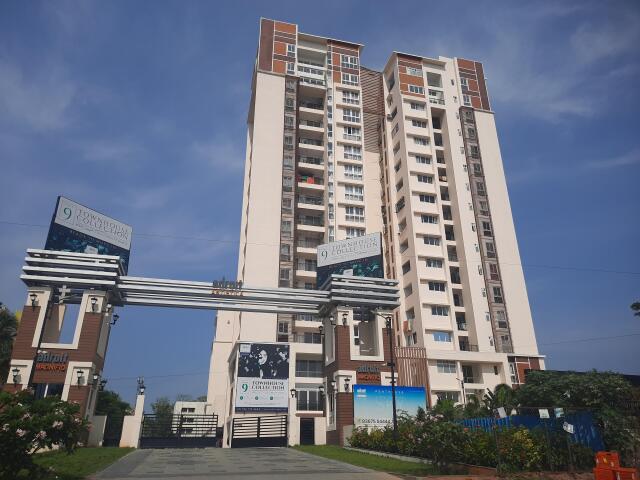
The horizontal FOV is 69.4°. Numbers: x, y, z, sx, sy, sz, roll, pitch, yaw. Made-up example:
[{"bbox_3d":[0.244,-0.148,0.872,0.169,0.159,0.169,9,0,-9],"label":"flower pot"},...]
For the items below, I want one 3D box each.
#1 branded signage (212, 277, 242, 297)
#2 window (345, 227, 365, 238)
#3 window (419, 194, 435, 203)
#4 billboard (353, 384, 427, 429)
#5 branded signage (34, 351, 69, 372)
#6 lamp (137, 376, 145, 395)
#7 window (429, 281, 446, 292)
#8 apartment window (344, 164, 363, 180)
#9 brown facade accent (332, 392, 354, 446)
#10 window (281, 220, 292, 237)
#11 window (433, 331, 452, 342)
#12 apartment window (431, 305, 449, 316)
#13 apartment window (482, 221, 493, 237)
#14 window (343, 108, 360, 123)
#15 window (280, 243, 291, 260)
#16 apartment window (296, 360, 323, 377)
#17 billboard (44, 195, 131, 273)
[{"bbox_3d":[-6.776,3.466,33.655,2.263,1.395,0.200,6,-24,-13],"label":"branded signage"},{"bbox_3d":[4.321,-0.483,56.181,2.499,2.068,0.200,6,-24,-13],"label":"window"},{"bbox_3d":[14.163,-5.359,61.070,2.263,1.246,0.200,6,-24,-14],"label":"window"},{"bbox_3d":[4.904,11.723,32.421,5.453,2.783,0.200,6,-24,-14],"label":"billboard"},{"bbox_3d":[-17.136,7.832,29.583,1.753,1.139,0.150,6,-24,-13],"label":"branded signage"},{"bbox_3d":[-12.475,10.137,32.159,0.500,1.230,0.500,6,-24,-13],"label":"lamp"},{"bbox_3d":[14.088,5.611,55.495,2.170,1.150,0.200,6,-25,-13],"label":"window"},{"bbox_3d":[4.299,-8.579,59.104,2.362,1.948,0.150,6,-24,-13],"label":"apartment window"},{"bbox_3d":[1.671,12.588,32.488,1.385,3.513,0.600,6,-24,-13],"label":"brown facade accent"},{"bbox_3d":[-3.910,-1.324,54.127,1.243,1.954,0.200,6,-24,-13],"label":"window"},{"bbox_3d":[14.100,11.165,53.008,2.270,1.090,0.200,6,-25,-13],"label":"window"},{"bbox_3d":[14.261,8.479,55.052,2.225,1.274,0.200,6,-24,-14],"label":"apartment window"},{"bbox_3d":[22.104,-1.431,60.948,1.149,2.122,0.150,6,-24,-13],"label":"apartment window"},{"bbox_3d":[4.352,-17.017,63.413,2.374,2.300,0.200,6,-24,-13],"label":"window"},{"bbox_3d":[-3.936,1.398,52.671,0.995,1.997,0.150,6,-24,-13],"label":"window"},{"bbox_3d":[-1.045,13.629,48.795,2.980,1.760,0.200,6,-25,-13],"label":"apartment window"},{"bbox_3d":[-17.504,-0.035,35.483,0.300,4.450,6.400,-13,-27,28],"label":"billboard"}]

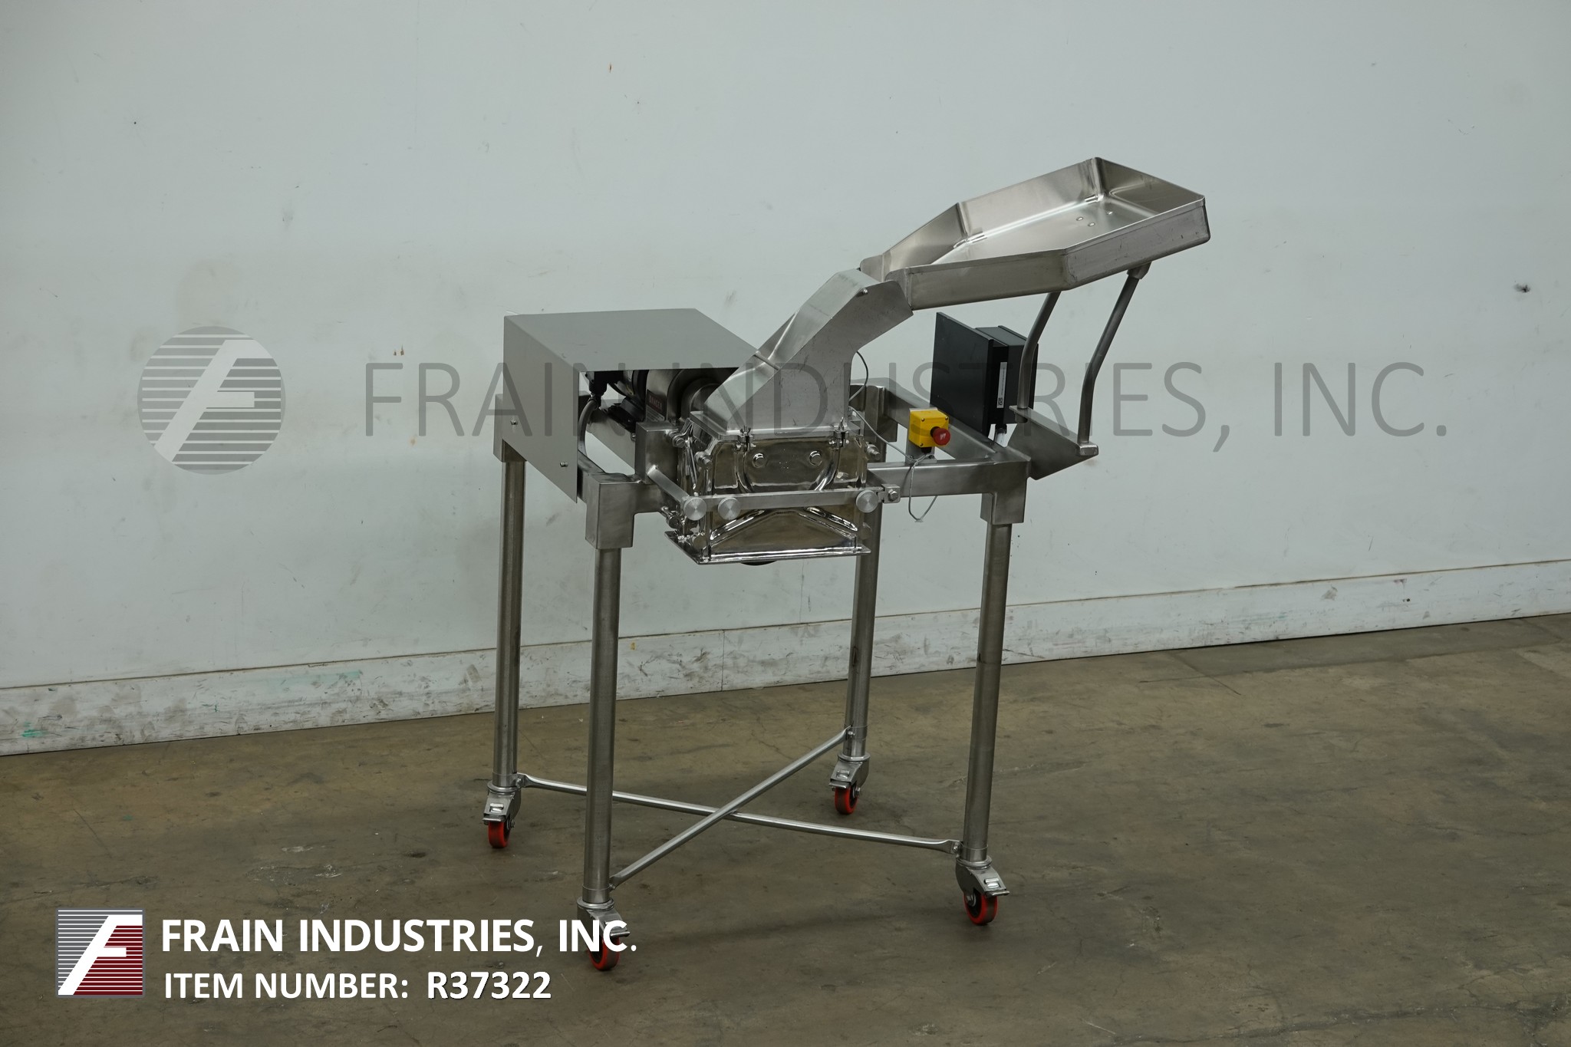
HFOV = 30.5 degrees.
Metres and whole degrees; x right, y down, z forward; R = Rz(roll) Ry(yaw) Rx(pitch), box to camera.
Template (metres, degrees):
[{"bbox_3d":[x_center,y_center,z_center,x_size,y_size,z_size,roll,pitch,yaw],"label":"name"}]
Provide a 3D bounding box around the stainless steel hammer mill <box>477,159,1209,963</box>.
[{"bbox_3d":[0.068,0.045,6.295,1.188,1.710,1.076,-3,17,-22],"label":"stainless steel hammer mill"}]

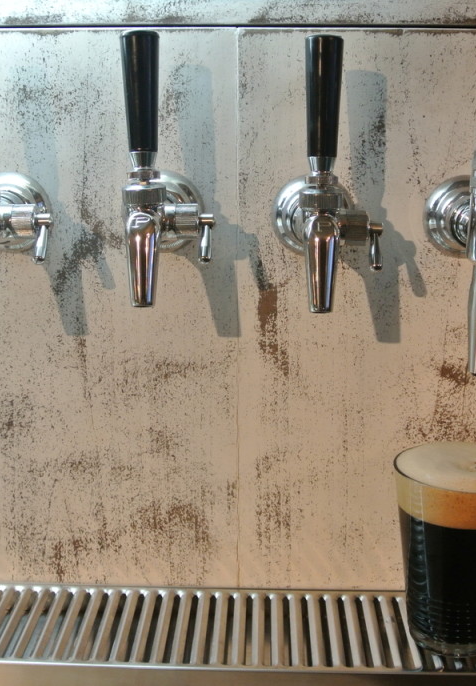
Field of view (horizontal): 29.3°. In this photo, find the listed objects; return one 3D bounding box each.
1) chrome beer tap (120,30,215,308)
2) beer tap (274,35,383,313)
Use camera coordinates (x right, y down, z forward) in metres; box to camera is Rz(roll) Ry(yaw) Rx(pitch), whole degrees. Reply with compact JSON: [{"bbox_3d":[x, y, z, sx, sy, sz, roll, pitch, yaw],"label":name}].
[{"bbox_3d":[-0.047,-0.109,0.569,0.066,0.160,0.095,1,14,2],"label":"chrome beer tap"},{"bbox_3d":[0.056,-0.106,0.566,0.067,0.160,0.095,1,14,2],"label":"beer tap"}]

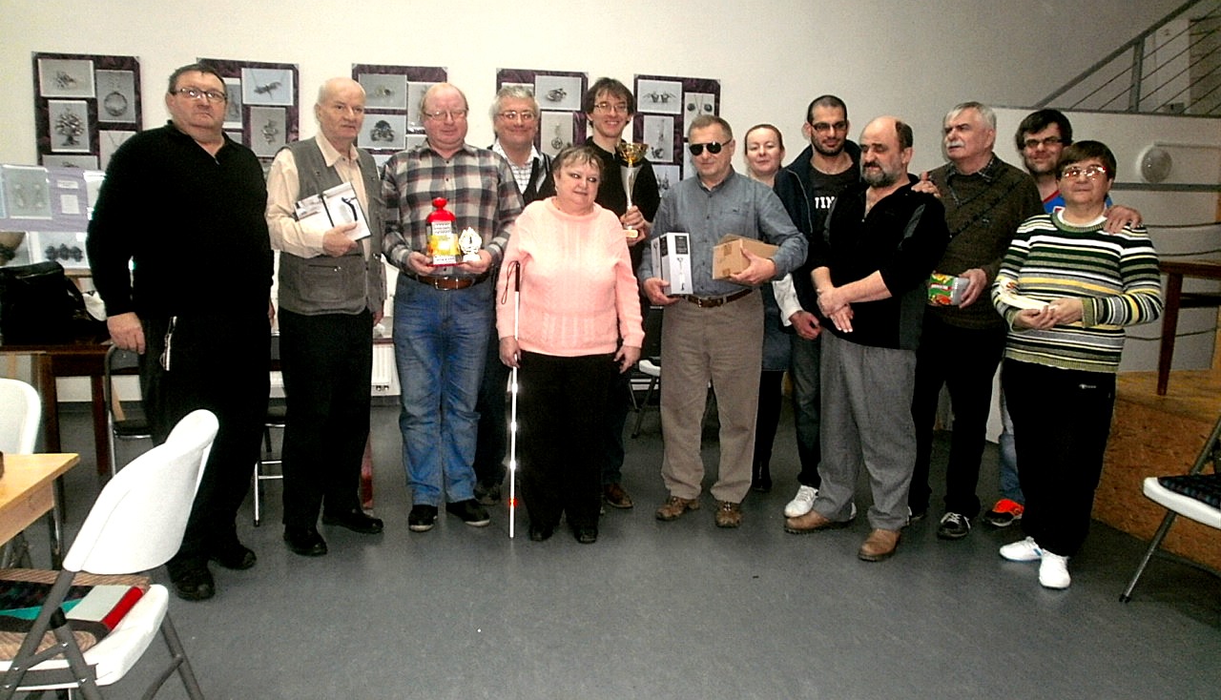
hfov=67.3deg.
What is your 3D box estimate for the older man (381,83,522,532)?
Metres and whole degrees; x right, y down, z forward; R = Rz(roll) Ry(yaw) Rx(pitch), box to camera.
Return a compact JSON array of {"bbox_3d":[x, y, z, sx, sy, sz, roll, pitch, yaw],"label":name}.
[{"bbox_3d":[-0.601,-0.165,3.650,0.530,1.745,0.420,0,8,-7],"label":"older man"}]

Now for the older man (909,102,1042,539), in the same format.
[{"bbox_3d":[1.474,-0.133,3.789,0.570,1.731,0.380,5,9,27],"label":"older man"}]

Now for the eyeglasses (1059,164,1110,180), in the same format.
[{"bbox_3d":[1.618,-0.605,3.120,0.140,0.042,0.140,-2,3,27],"label":"eyeglasses"}]

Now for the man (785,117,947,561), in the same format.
[{"bbox_3d":[0.989,-0.066,3.580,0.550,1.642,0.420,7,10,40],"label":"man"}]

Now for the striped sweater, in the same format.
[{"bbox_3d":[1.678,-0.218,3.288,0.580,0.568,0.350,5,9,27],"label":"striped sweater"}]

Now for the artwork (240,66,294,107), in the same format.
[{"bbox_3d":[-2.108,-1.617,5.638,0.300,0.212,0.015,-1,8,-9],"label":"artwork"}]

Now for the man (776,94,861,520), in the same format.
[{"bbox_3d":[0.941,-0.184,3.943,0.530,1.775,0.360,4,8,20],"label":"man"}]

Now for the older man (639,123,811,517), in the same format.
[{"bbox_3d":[0.463,-0.121,3.784,0.620,1.645,0.450,2,8,11],"label":"older man"}]

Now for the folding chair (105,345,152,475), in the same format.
[{"bbox_3d":[-1.604,0.341,3.435,0.450,0.780,0.460,-3,9,-24],"label":"folding chair"}]

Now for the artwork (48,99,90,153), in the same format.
[{"bbox_3d":[-3.286,-1.357,5.557,0.219,0.304,0.020,-1,8,-10],"label":"artwork"}]

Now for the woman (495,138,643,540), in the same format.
[{"bbox_3d":[-0.153,-0.028,3.607,0.590,1.529,0.380,0,8,-3],"label":"woman"}]

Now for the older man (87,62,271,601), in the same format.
[{"bbox_3d":[-1.432,-0.079,3.104,0.610,1.734,0.410,-4,9,-31],"label":"older man"}]

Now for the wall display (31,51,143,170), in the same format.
[{"bbox_3d":[-3.164,-1.384,5.580,0.590,0.800,0.025,-1,8,-10],"label":"wall display"}]

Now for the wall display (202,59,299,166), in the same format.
[{"bbox_3d":[-2.219,-1.349,5.665,0.594,0.842,0.020,-1,8,-9],"label":"wall display"}]

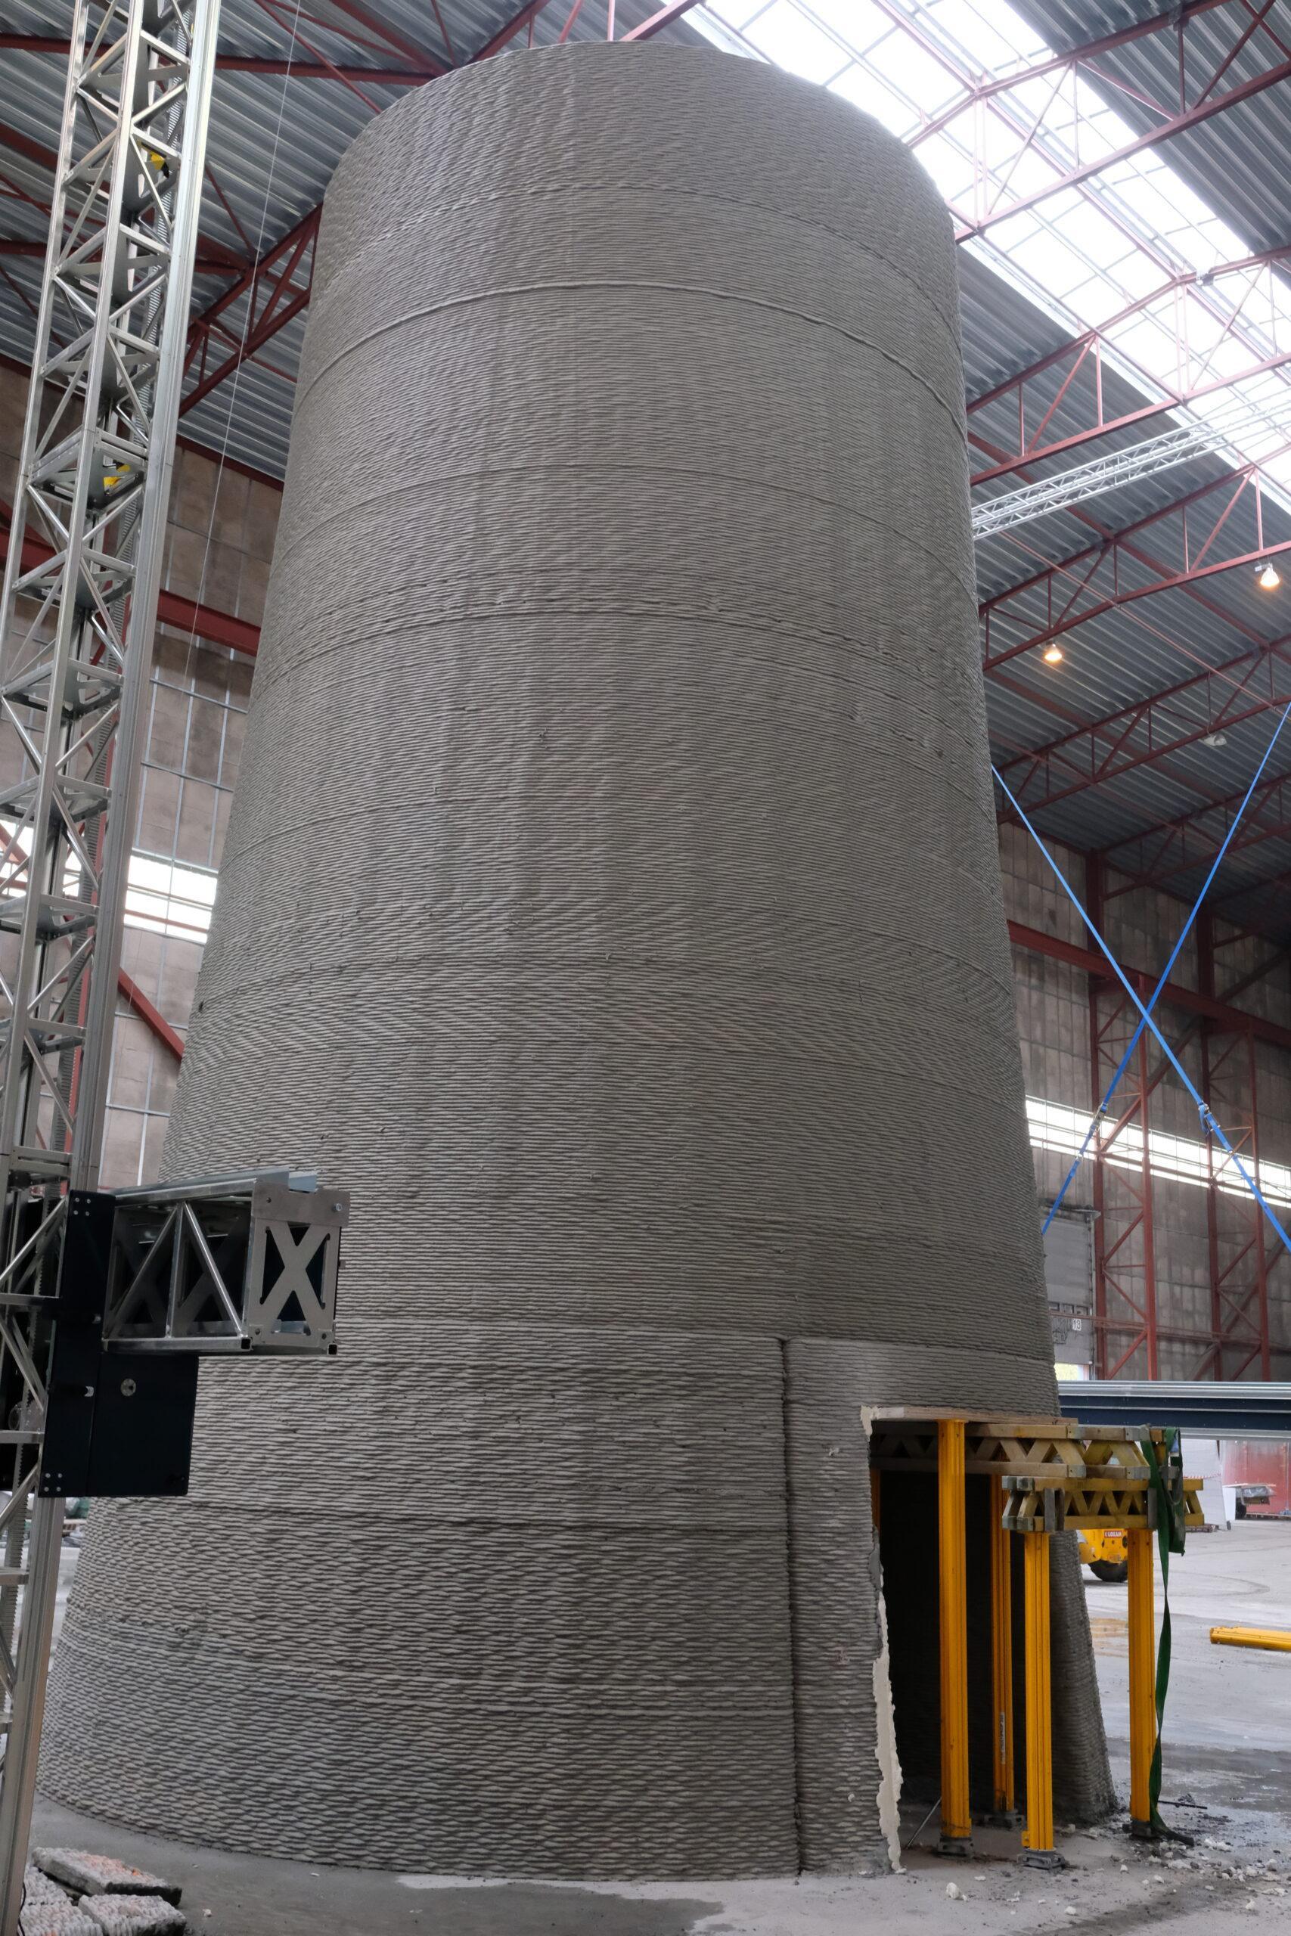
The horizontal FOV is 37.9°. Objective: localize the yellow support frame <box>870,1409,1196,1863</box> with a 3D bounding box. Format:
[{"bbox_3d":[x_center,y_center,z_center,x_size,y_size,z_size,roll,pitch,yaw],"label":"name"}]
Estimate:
[{"bbox_3d":[1.925,3.318,9.636,1.265,1.979,1.591,-10,-18,41],"label":"yellow support frame"}]

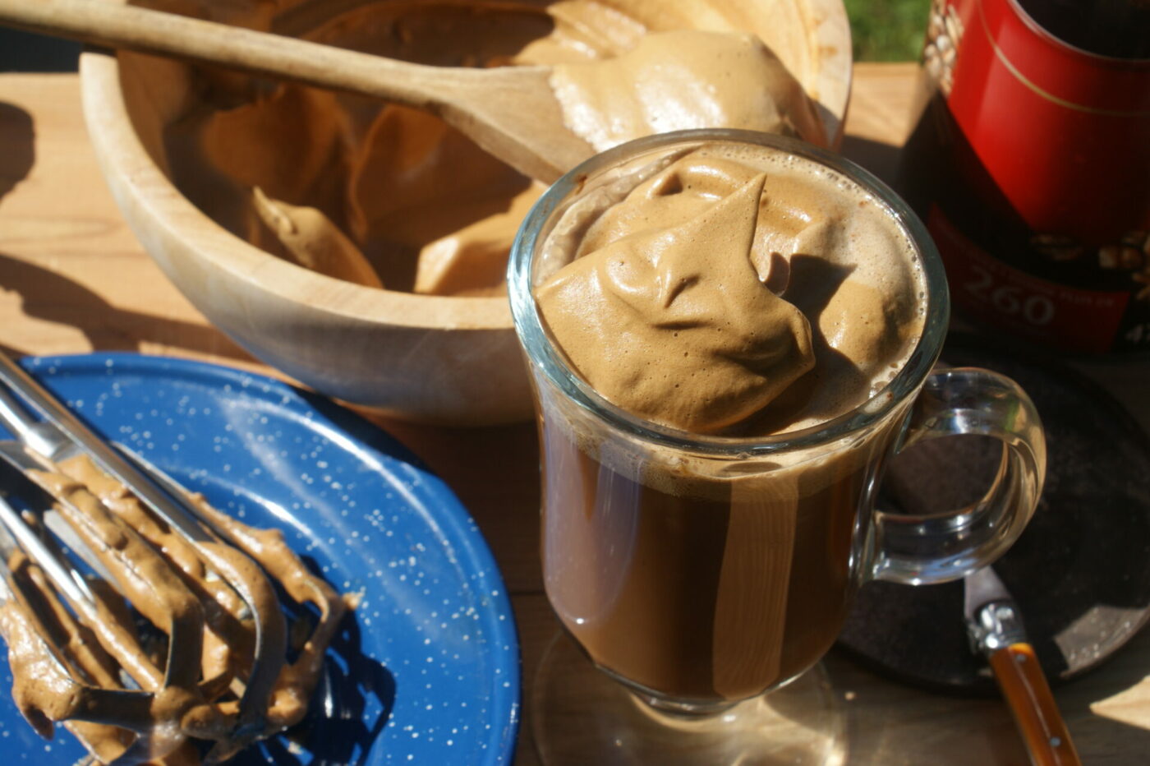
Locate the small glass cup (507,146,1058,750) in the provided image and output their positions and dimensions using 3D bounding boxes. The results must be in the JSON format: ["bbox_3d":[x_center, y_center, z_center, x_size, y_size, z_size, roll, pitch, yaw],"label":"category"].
[{"bbox_3d":[0.038,0.028,0.421,0.102,0.140,0.076,3,49,2],"label":"small glass cup"}]

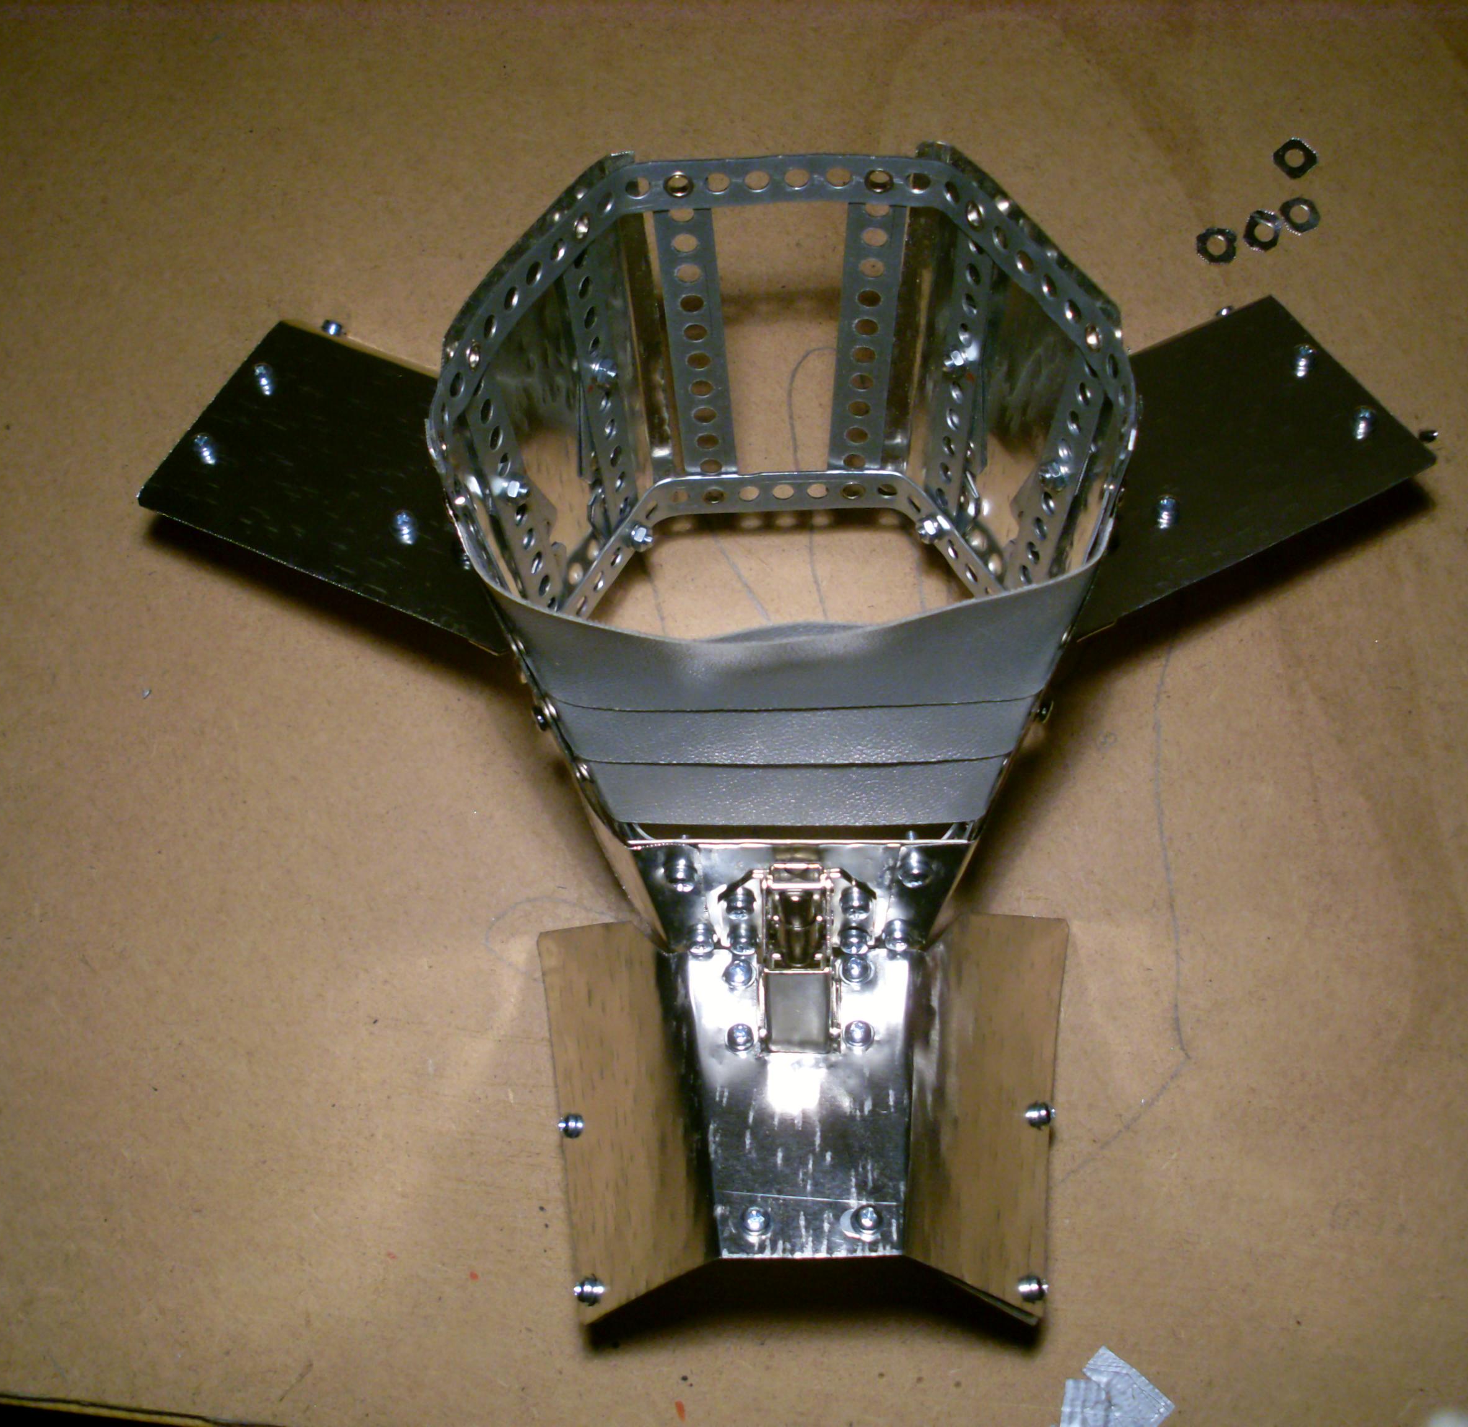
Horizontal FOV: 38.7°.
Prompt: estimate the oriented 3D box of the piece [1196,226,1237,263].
[{"bbox_3d":[0.156,-0.151,0.674,0.012,0.002,0.012,0,82,0],"label":"piece"}]

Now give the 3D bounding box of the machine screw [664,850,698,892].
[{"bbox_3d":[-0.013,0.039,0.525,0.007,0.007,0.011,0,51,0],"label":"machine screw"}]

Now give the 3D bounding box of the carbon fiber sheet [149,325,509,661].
[{"bbox_3d":[-0.091,-0.062,0.558,0.113,0.003,0.078,21,54,16],"label":"carbon fiber sheet"}]

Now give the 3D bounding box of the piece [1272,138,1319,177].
[{"bbox_3d":[0.182,-0.180,0.678,0.011,0.002,0.011,-45,84,-6],"label":"piece"}]

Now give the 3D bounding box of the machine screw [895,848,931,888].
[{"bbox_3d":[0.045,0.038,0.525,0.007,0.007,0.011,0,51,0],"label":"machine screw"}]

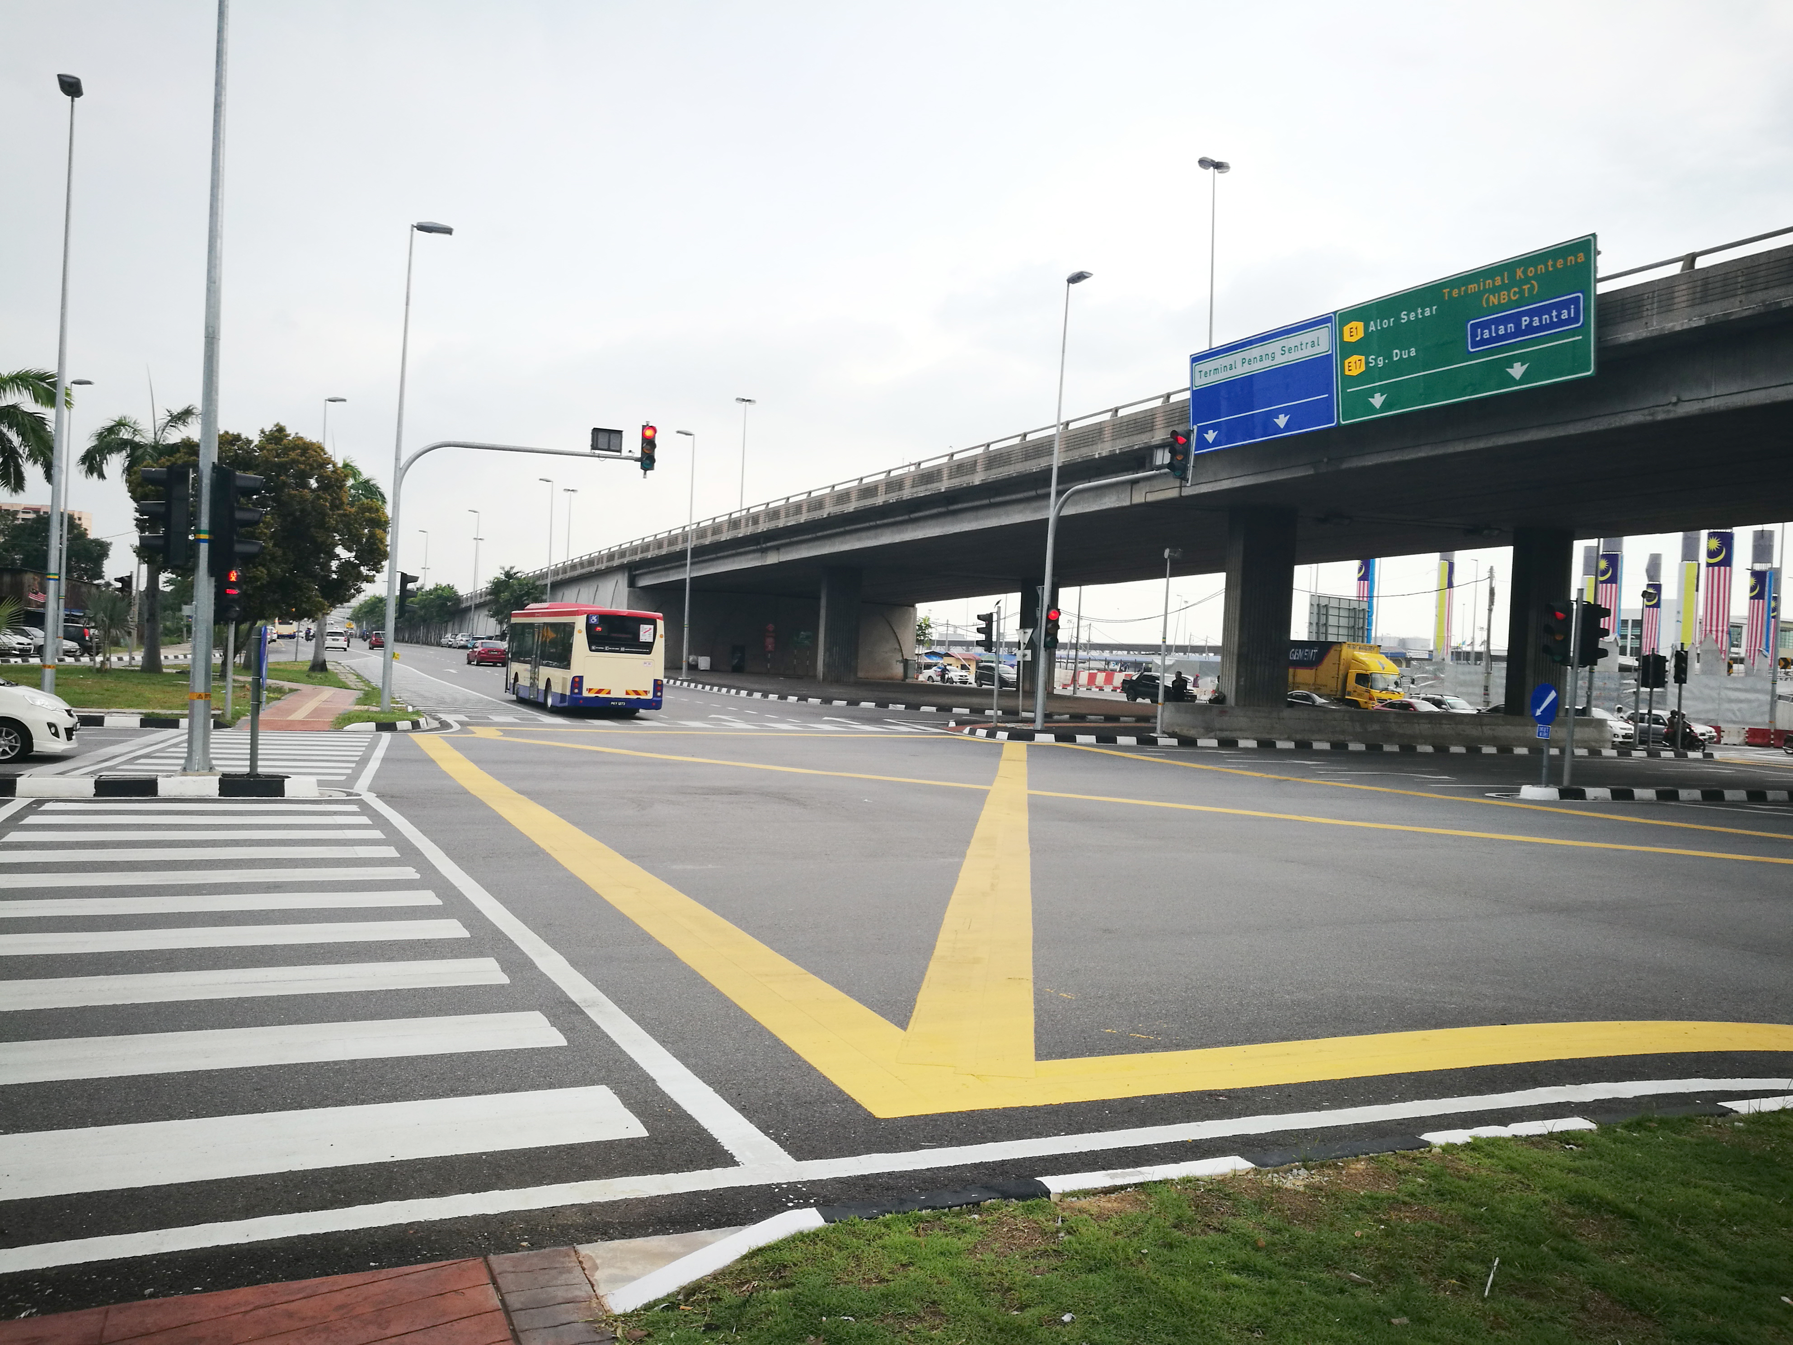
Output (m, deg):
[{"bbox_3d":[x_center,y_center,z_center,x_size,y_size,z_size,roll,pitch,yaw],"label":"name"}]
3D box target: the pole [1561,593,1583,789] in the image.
[{"bbox_3d":[11.631,0.300,24.000,0.115,3.320,0.115,4,1,0],"label":"pole"}]

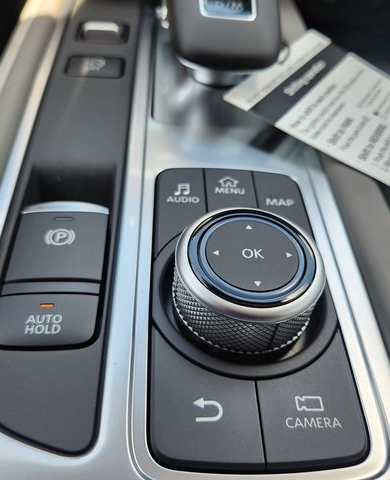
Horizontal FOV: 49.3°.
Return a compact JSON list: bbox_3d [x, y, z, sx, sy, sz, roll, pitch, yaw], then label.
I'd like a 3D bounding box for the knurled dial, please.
[{"bbox_3d":[0.018,0.012,0.149,0.051,0.022,0.051,1,47,-5],"label":"knurled dial"}]

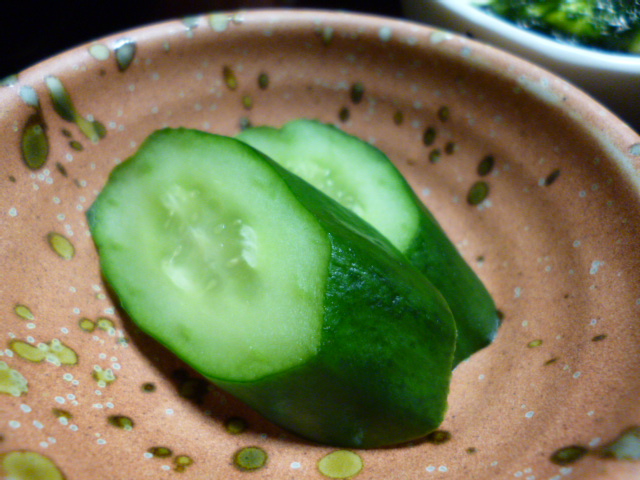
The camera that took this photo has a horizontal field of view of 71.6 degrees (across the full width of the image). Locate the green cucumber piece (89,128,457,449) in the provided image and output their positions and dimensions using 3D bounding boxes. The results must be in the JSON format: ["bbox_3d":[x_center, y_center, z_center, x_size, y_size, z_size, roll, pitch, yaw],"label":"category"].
[{"bbox_3d":[-0.009,0.007,0.072,0.067,0.025,0.035,20,55,13],"label":"green cucumber piece"}]

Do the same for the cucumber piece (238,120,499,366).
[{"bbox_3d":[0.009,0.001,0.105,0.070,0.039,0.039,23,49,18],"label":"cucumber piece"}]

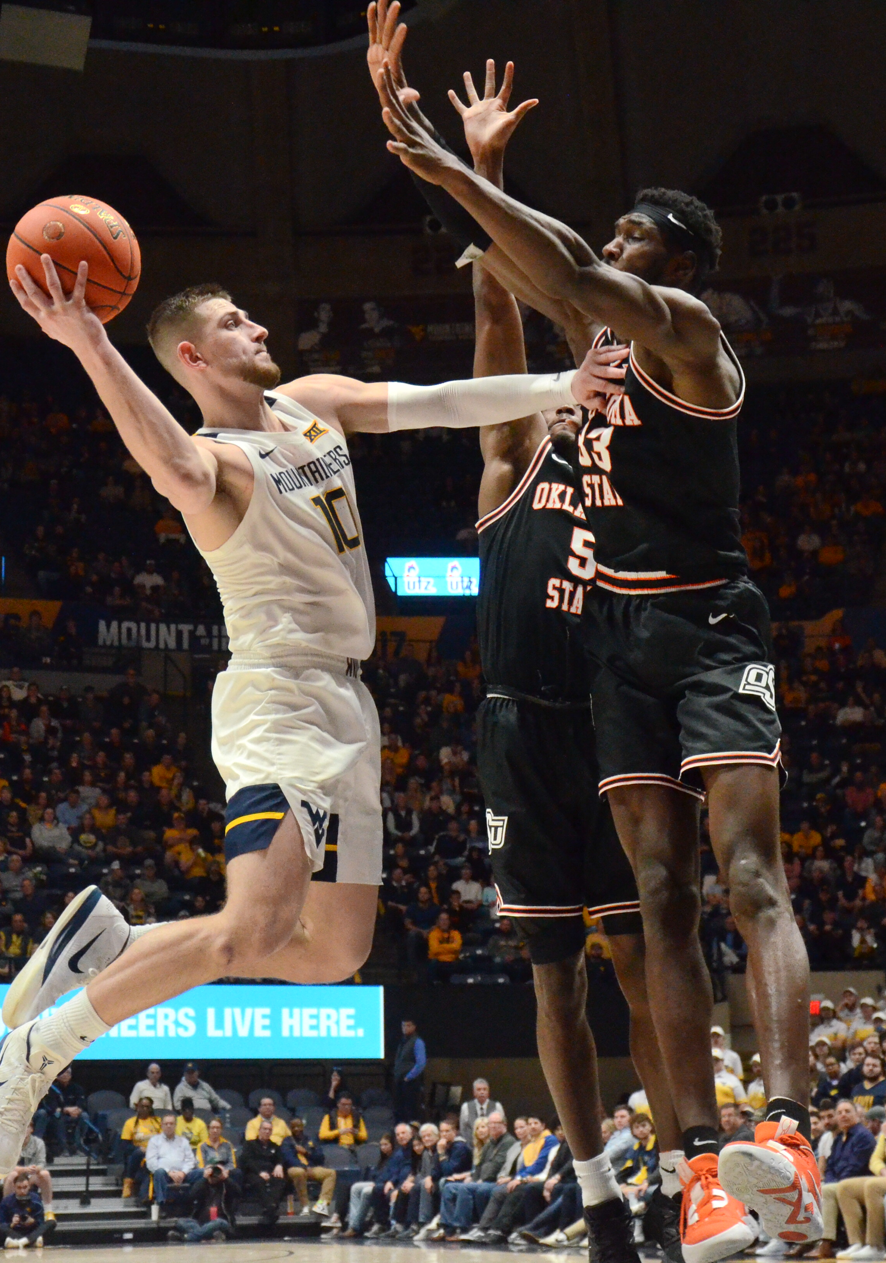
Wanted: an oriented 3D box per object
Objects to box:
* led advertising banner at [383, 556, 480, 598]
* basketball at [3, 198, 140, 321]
[{"bbox_3d":[1.248,-1.000,61.300,4.600,0.720,0.150,0,-9,0],"label":"led advertising banner"},{"bbox_3d":[-0.660,-0.661,5.970,0.240,0.240,0.240,0,-9,0],"label":"basketball"}]

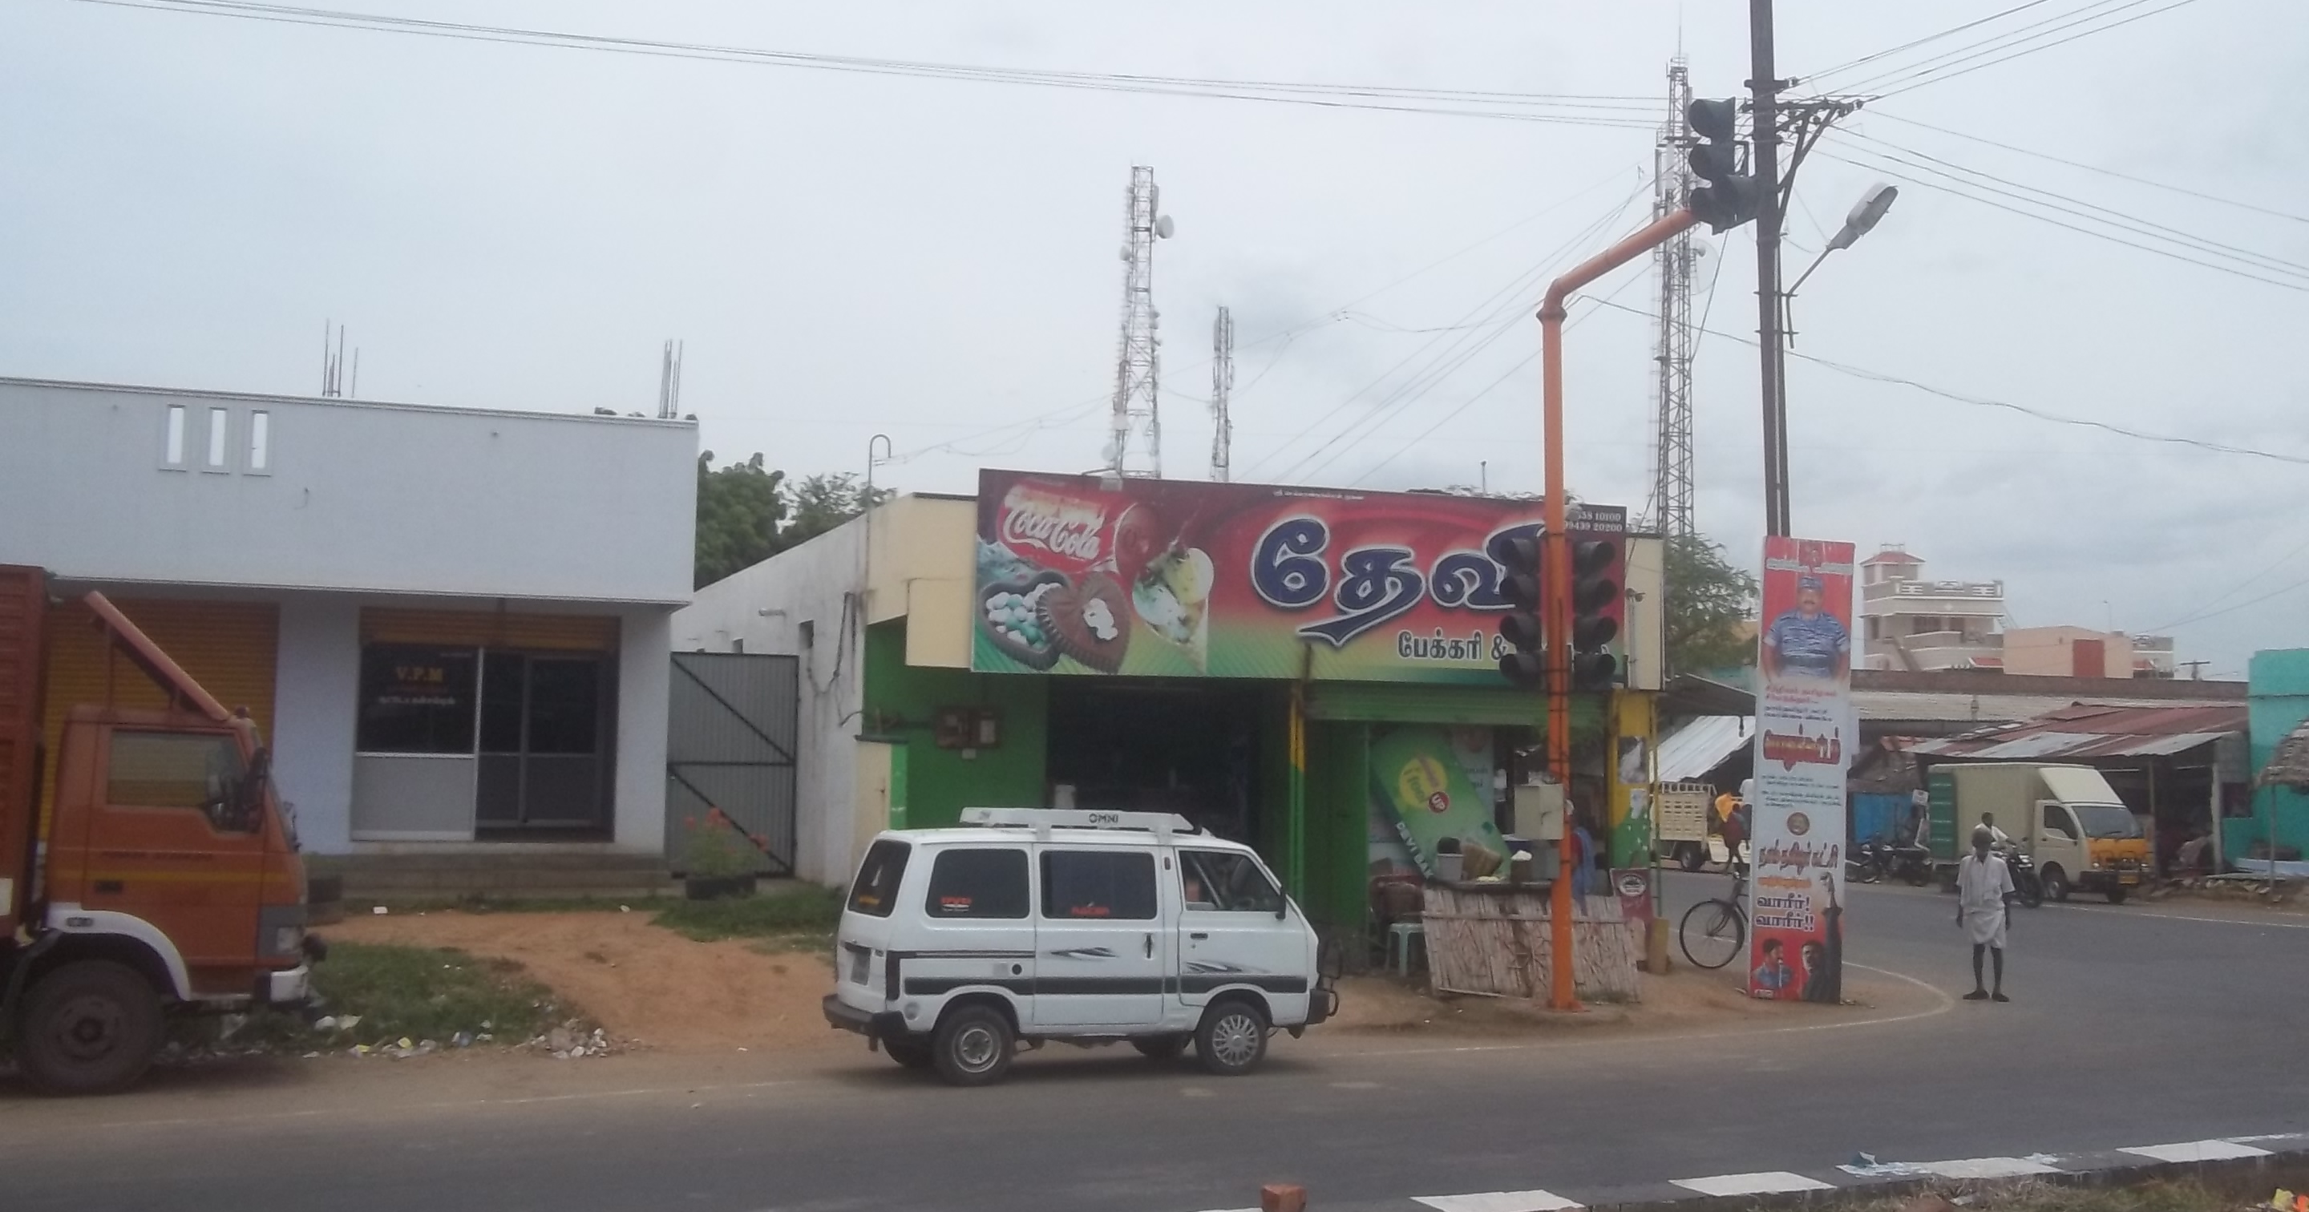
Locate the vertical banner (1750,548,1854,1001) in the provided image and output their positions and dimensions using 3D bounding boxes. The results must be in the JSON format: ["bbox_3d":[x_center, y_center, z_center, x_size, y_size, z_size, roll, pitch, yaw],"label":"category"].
[{"bbox_3d":[6.172,1.548,20.289,0.840,4.370,0.060,3,-5,-4],"label":"vertical banner"}]

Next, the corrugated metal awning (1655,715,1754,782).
[{"bbox_3d":[12.954,3.365,51.021,2.600,1.600,3.200,2,-5,-19],"label":"corrugated metal awning"}]

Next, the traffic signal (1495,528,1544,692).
[{"bbox_3d":[3.341,0.049,19.521,0.360,1.360,0.340,3,-5,-23],"label":"traffic signal"}]

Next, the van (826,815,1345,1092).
[{"bbox_3d":[-0.510,2.314,14.854,3.400,1.750,1.420,3,-5,-23],"label":"van"}]

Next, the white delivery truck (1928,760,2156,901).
[{"bbox_3d":[16.005,4.128,38.883,1.520,2.380,3.800,3,-5,-23],"label":"white delivery truck"}]

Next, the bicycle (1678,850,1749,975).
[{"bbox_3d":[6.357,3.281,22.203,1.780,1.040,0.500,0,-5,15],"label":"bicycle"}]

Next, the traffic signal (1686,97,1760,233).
[{"bbox_3d":[4.412,-3.423,16.600,0.420,1.040,0.380,3,-5,-23],"label":"traffic signal"}]

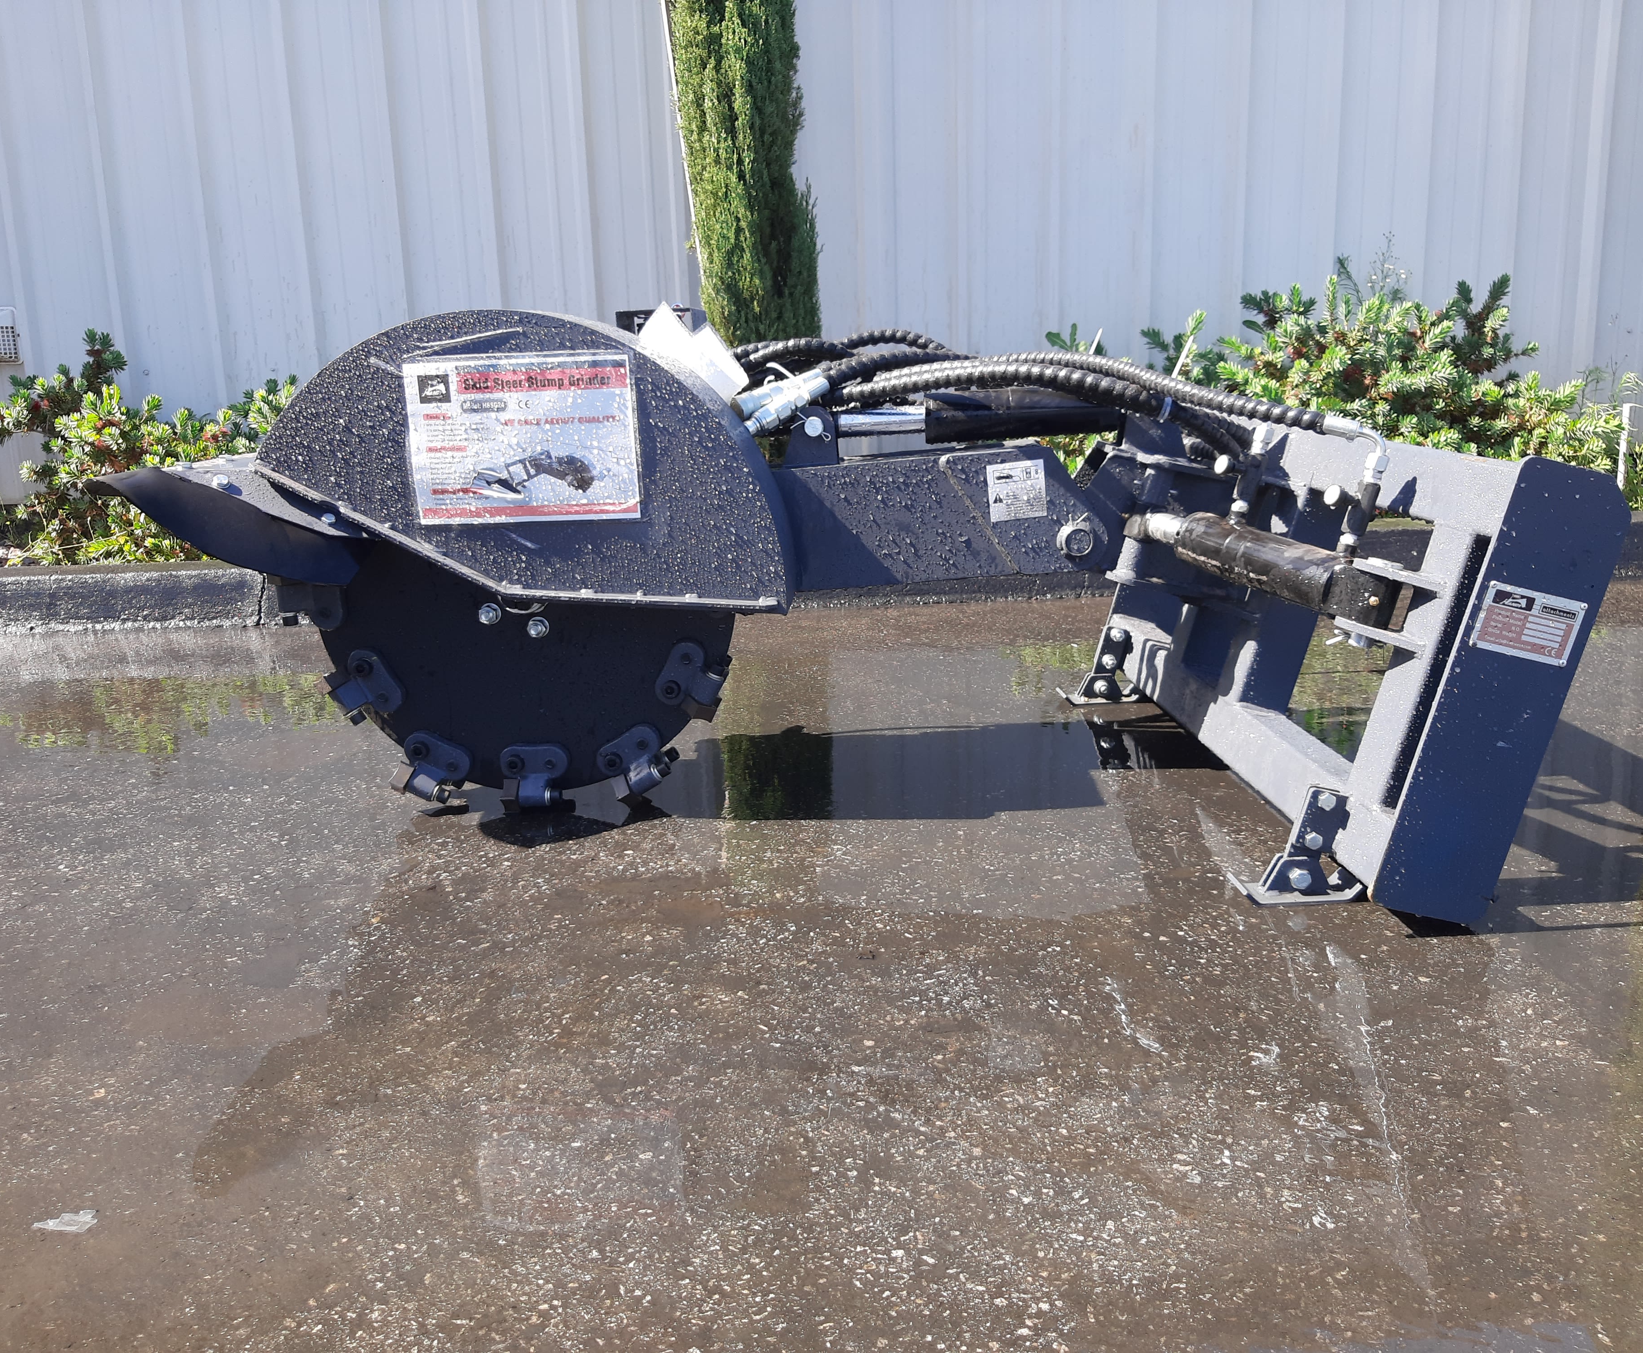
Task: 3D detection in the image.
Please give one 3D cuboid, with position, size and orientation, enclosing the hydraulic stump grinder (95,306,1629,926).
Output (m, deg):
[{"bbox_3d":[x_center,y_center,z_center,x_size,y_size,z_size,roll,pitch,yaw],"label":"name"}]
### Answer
[{"bbox_3d":[-0.074,-0.175,2.000,1.810,0.730,1.200,-2,12,0],"label":"hydraulic stump grinder"}]

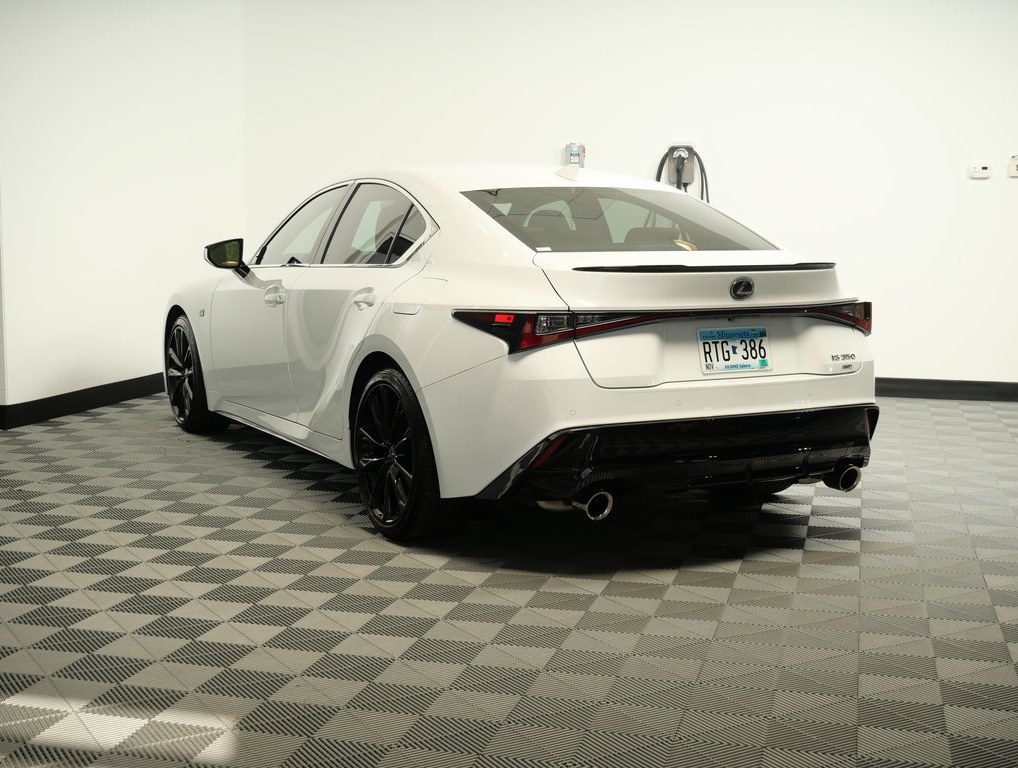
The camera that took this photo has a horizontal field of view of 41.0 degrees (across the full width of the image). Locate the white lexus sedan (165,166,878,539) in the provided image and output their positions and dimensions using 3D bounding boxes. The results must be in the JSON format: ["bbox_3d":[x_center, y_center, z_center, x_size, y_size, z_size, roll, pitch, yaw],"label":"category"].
[{"bbox_3d":[-0.294,-0.327,6.543,1.900,1.440,4.710,-3,8,-28],"label":"white lexus sedan"}]

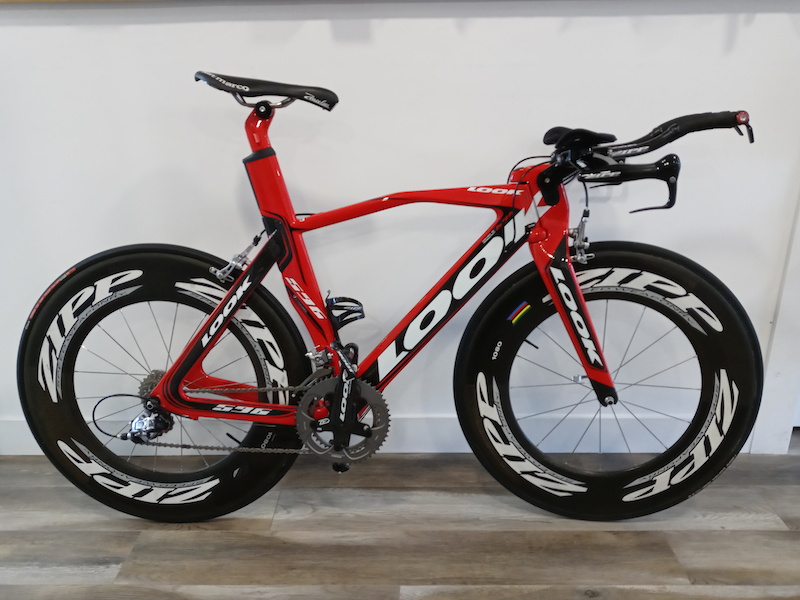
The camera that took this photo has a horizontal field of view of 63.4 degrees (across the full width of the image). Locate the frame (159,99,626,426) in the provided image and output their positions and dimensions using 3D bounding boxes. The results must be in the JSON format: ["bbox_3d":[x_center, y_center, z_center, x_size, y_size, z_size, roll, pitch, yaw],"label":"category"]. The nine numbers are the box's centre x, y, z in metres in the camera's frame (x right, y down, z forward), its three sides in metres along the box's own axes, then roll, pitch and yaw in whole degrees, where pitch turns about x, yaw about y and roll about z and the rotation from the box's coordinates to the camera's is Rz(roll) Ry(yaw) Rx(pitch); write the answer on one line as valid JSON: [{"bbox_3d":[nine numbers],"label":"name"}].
[{"bbox_3d":[-0.037,-0.057,1.389,1.010,0.695,0.140,0,14,1],"label":"frame"}]

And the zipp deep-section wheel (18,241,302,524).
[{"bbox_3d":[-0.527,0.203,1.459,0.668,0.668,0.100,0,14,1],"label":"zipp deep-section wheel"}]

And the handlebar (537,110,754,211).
[{"bbox_3d":[0.482,-0.289,1.302,0.395,0.178,0.440,1,16,7],"label":"handlebar"}]

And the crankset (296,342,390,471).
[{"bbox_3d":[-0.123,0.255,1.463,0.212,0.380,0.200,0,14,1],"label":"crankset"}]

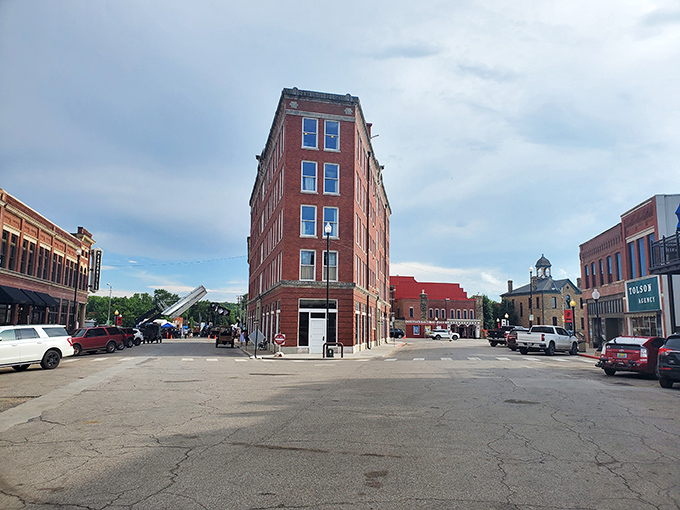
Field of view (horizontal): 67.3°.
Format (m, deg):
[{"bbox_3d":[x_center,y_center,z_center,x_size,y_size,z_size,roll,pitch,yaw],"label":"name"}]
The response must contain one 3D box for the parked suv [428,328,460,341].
[{"bbox_3d":[16.078,12.360,79.067,4.750,1.740,1.920,2,-8,-10],"label":"parked suv"}]

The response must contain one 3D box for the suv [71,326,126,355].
[{"bbox_3d":[-18.363,6.219,37.267,2.000,1.930,5.200,-4,-10,31],"label":"suv"}]

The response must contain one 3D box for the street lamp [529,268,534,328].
[{"bbox_3d":[17.725,4.710,46.835,0.450,7.401,0.450,1,-8,0],"label":"street lamp"}]

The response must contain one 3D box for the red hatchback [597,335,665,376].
[{"bbox_3d":[11.961,3.919,20.264,1.750,1.490,4.500,-7,-11,43],"label":"red hatchback"}]

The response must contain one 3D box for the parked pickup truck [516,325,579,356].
[{"bbox_3d":[13.894,5.641,33.962,2.060,1.920,5.870,-7,-11,43],"label":"parked pickup truck"}]

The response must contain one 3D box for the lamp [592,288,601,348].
[{"bbox_3d":[15.802,4.032,31.268,0.500,3.928,0.500,1,-8,0],"label":"lamp"}]

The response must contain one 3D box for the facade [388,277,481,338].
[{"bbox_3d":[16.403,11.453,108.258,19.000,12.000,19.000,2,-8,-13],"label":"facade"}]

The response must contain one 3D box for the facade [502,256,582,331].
[{"bbox_3d":[36.228,7.378,87.905,11.500,14.600,11.500,3,-9,-15],"label":"facade"}]

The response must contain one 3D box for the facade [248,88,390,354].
[{"bbox_3d":[0.393,0.133,46.908,17.338,16.238,30.598,2,-8,-10],"label":"facade"}]

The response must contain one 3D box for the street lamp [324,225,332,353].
[{"bbox_3d":[-0.682,1.843,28.632,0.440,7.476,0.440,1,-8,0],"label":"street lamp"}]

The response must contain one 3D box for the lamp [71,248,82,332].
[{"bbox_3d":[-20.399,3.343,39.400,0.480,7.815,0.480,1,-8,0],"label":"lamp"}]

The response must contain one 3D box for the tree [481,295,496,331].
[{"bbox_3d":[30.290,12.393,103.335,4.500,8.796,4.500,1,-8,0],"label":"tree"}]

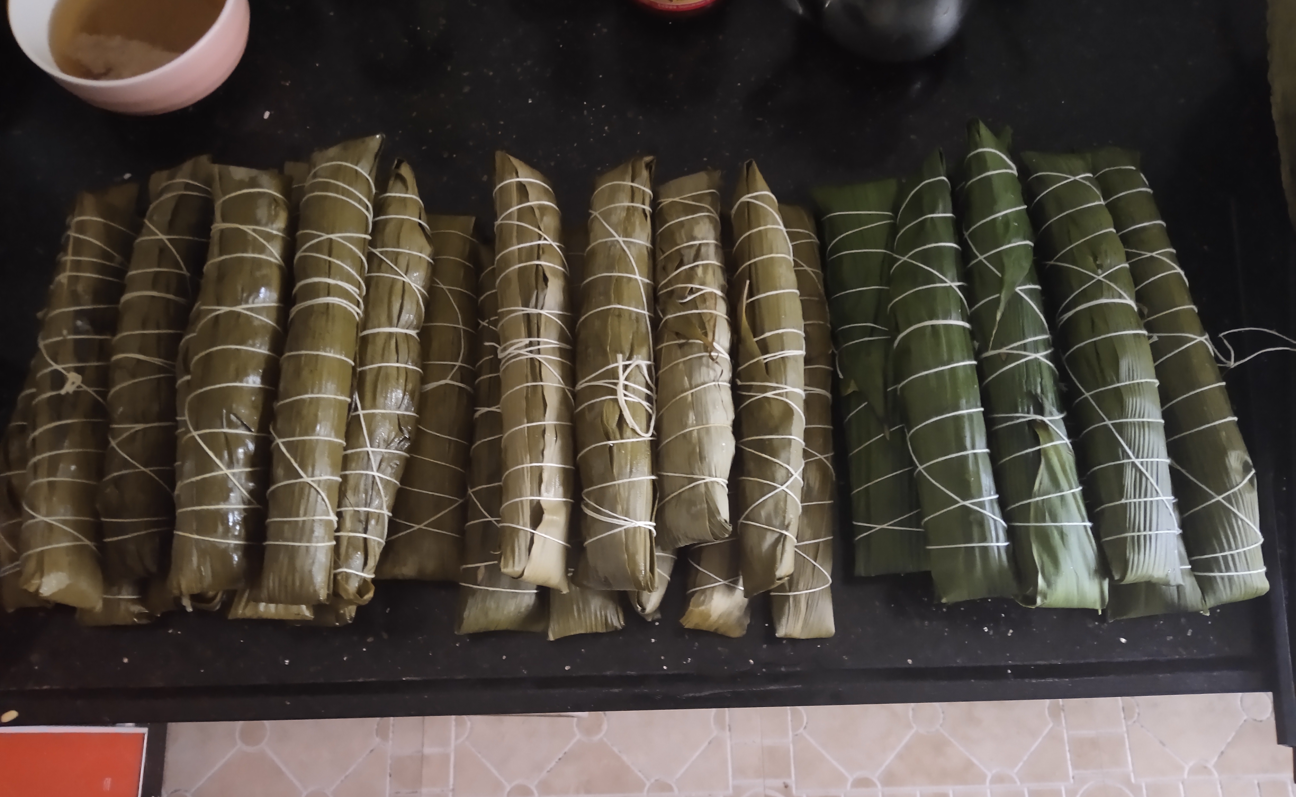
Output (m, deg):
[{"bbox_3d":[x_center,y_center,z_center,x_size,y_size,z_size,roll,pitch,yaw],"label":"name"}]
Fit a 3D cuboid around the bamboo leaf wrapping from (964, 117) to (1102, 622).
[{"bbox_3d":[0.191,-0.026,0.496,0.045,0.043,0.262,-1,72,-1],"label":"bamboo leaf wrapping"}]

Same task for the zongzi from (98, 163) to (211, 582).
[{"bbox_3d":[-0.275,-0.022,0.555,0.040,0.034,0.253,-3,72,-2],"label":"zongzi"}]

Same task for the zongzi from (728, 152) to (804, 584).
[{"bbox_3d":[0.064,-0.018,0.547,0.038,0.035,0.252,1,72,0],"label":"zongzi"}]

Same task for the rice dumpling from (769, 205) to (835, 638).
[{"bbox_3d":[0.095,0.005,0.620,0.039,0.037,0.285,1,73,0],"label":"rice dumpling"}]

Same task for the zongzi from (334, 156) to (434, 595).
[{"bbox_3d":[-0.149,-0.016,0.544,0.033,0.030,0.255,2,72,0],"label":"zongzi"}]

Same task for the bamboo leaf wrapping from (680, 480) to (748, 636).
[{"bbox_3d":[0.032,0.006,0.475,0.034,0.032,0.208,1,73,-1],"label":"bamboo leaf wrapping"}]

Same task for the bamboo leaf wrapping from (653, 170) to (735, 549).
[{"bbox_3d":[0.026,-0.027,0.549,0.040,0.037,0.222,0,72,-1],"label":"bamboo leaf wrapping"}]

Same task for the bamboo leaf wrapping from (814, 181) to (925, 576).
[{"bbox_3d":[0.136,-0.018,0.583,0.046,0.033,0.248,0,72,-1],"label":"bamboo leaf wrapping"}]

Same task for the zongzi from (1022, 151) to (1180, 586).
[{"bbox_3d":[0.277,-0.027,0.596,0.046,0.040,0.278,-3,73,-1],"label":"zongzi"}]

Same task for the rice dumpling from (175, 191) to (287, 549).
[{"bbox_3d":[-0.192,-0.018,0.447,0.038,0.036,0.184,-2,73,-2],"label":"rice dumpling"}]

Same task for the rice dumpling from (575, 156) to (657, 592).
[{"bbox_3d":[-0.013,-0.020,0.543,0.042,0.038,0.250,1,72,0],"label":"rice dumpling"}]

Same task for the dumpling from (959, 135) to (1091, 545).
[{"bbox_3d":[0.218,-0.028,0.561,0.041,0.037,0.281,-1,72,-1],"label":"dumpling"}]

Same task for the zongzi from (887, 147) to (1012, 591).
[{"bbox_3d":[0.182,-0.023,0.599,0.048,0.042,0.289,-2,73,-1],"label":"zongzi"}]

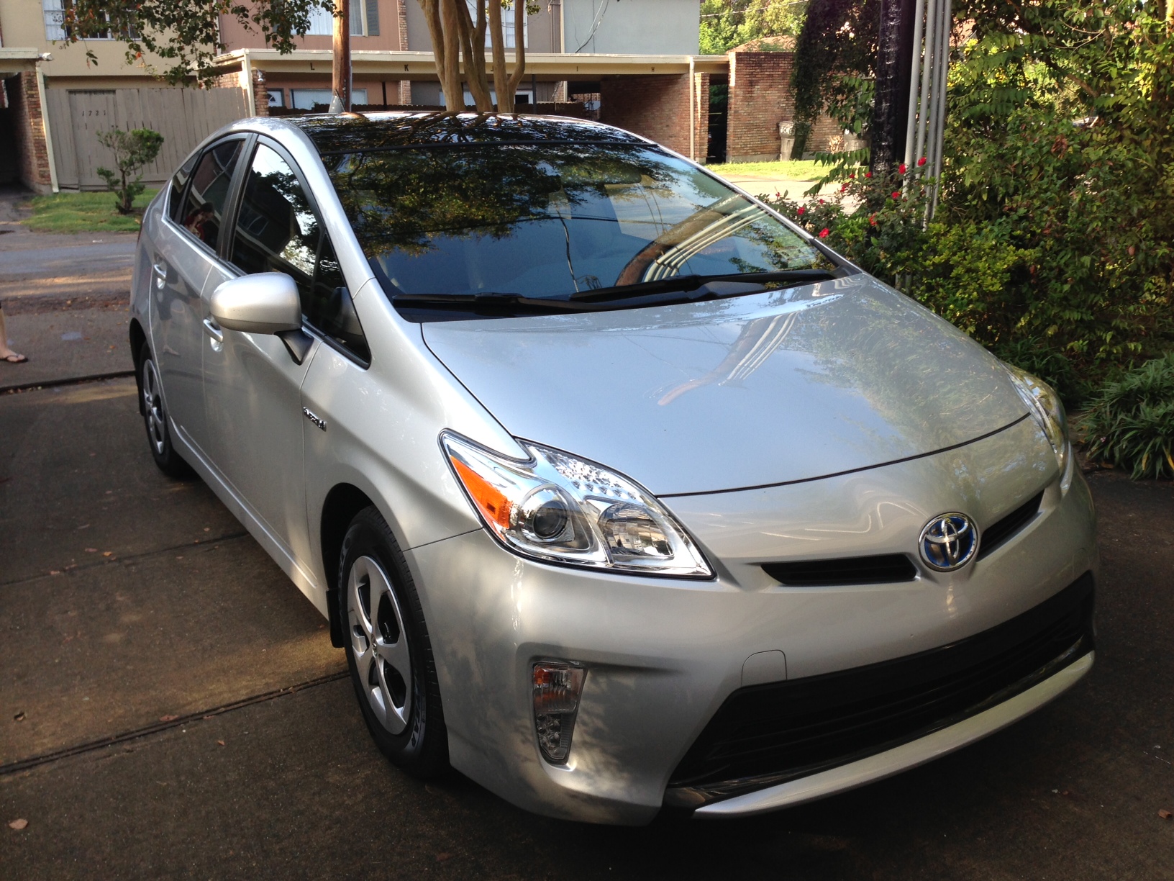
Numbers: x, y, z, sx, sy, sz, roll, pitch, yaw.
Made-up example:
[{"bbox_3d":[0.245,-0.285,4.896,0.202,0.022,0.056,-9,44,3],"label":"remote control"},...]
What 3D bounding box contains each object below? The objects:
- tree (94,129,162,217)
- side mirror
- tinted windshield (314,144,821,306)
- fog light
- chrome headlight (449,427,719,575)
[{"bbox_3d":[-7.238,-4.243,17.700,1.100,1.350,1.050,-7,17,-21],"label":"tree"},{"bbox_3d":[-0.811,-0.330,2.747,0.220,0.160,0.135,-10,18,-29],"label":"side mirror"},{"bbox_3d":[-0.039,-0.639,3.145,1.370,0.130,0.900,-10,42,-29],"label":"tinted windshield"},{"bbox_3d":[-0.052,0.514,2.113,0.110,0.225,0.100,-5,16,-14],"label":"fog light"},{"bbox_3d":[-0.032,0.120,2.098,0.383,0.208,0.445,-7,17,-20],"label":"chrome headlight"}]

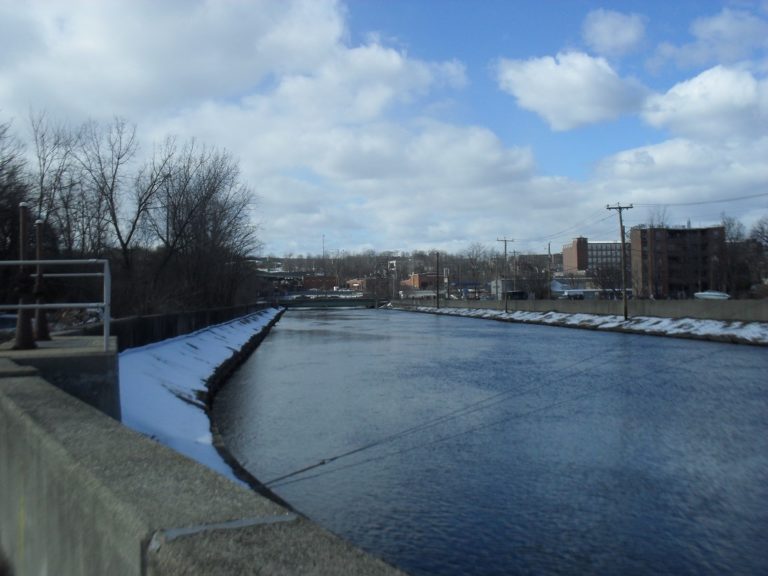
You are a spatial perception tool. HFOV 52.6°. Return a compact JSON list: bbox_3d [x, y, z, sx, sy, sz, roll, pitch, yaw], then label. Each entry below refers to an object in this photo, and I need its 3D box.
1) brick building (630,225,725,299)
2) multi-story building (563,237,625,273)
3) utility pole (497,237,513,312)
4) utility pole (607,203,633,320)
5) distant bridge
[{"bbox_3d":[60.355,-4.651,160.500,15.800,14.600,14.500,-1,-1,10],"label":"brick building"},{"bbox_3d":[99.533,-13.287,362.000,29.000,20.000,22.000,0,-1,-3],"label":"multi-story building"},{"bbox_3d":[17.735,-1.938,114.000,2.450,11.100,0.350,-1,-1,-7],"label":"utility pole"},{"bbox_3d":[22.115,-2.457,72.000,2.450,10.900,0.350,-3,-1,-7],"label":"utility pole"},{"bbox_3d":[-15.785,4.506,238.000,33.000,3.100,9.000,0,-1,-7],"label":"distant bridge"}]

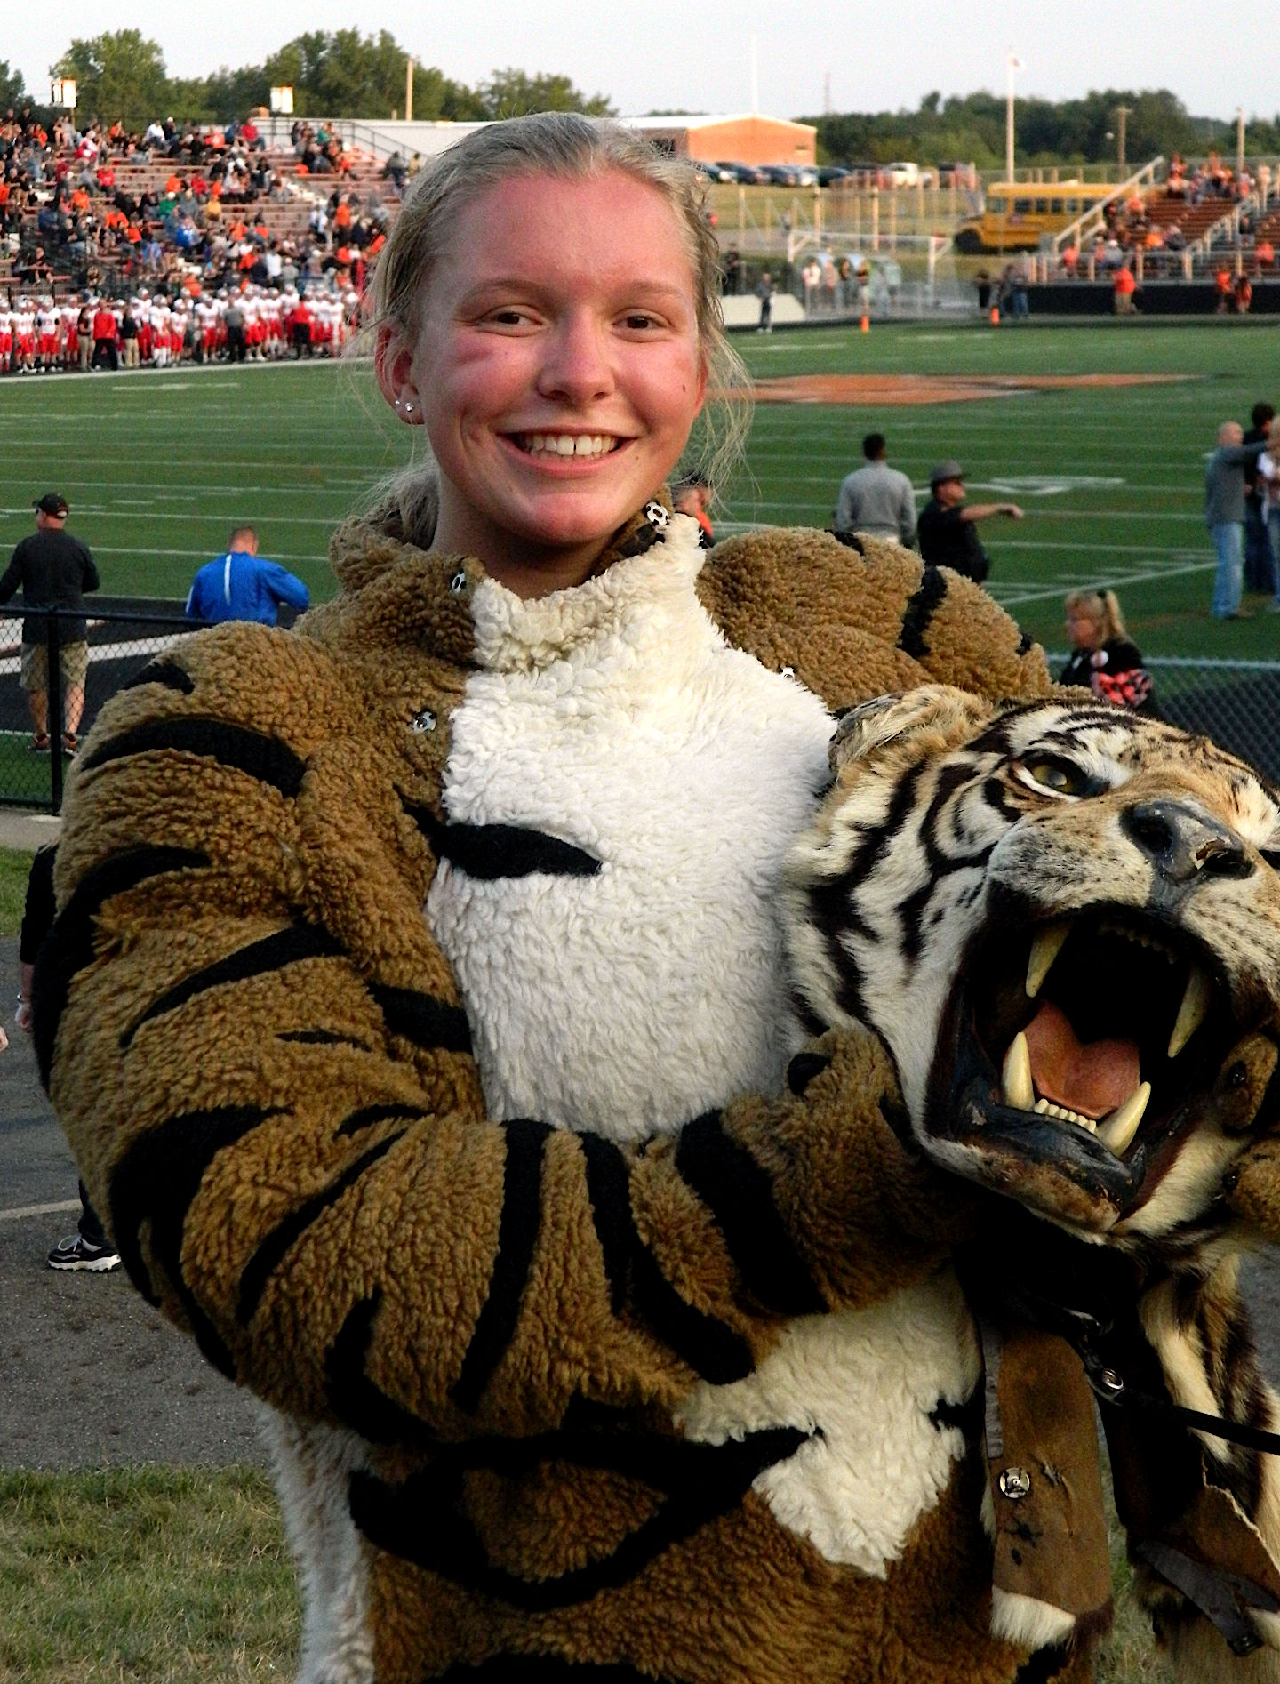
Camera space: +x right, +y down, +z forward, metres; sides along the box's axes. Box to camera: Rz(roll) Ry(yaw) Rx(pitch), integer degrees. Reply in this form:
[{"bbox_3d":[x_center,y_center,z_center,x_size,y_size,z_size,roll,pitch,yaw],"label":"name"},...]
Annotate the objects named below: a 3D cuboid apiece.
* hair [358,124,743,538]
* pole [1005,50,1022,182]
[{"bbox_3d":[-0.041,-0.254,2.060,0.190,0.220,0.220,-2,8,-9],"label":"hair"},{"bbox_3d":[20.770,-38.986,230.000,0.850,9.400,0.400,3,9,25],"label":"pole"}]

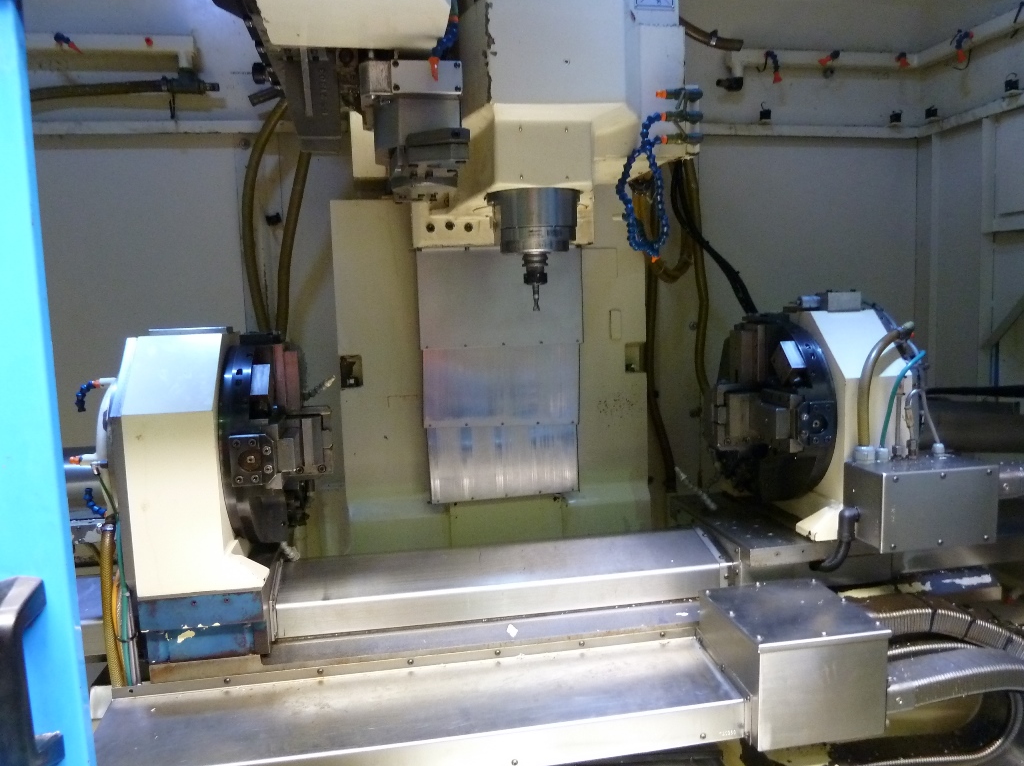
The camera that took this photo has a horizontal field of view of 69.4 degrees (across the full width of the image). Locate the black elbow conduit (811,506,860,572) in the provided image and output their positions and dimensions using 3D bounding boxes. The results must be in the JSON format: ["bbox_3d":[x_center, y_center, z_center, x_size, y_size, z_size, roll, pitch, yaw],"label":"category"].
[{"bbox_3d":[0.713,0.342,1.627,0.173,0.116,0.106,-3,6,-9],"label":"black elbow conduit"}]

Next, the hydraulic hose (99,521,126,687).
[{"bbox_3d":[-0.834,0.460,1.538,0.036,0.351,0.050,-3,6,-9],"label":"hydraulic hose"}]

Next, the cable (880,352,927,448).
[{"bbox_3d":[0.929,0.039,1.752,0.169,0.218,0.080,-3,6,-9],"label":"cable"}]

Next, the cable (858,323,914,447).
[{"bbox_3d":[0.888,-0.002,1.747,0.221,0.279,0.126,-3,6,-9],"label":"cable"}]

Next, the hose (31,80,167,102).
[{"bbox_3d":[-1.280,-0.910,2.297,0.387,0.069,0.036,-3,6,-9],"label":"hose"}]

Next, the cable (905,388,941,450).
[{"bbox_3d":[0.967,0.087,1.735,0.095,0.151,0.035,-3,6,-9],"label":"cable"}]

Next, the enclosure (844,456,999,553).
[{"bbox_3d":[0.927,0.267,1.687,0.283,0.177,0.139,-3,6,-9],"label":"enclosure"}]

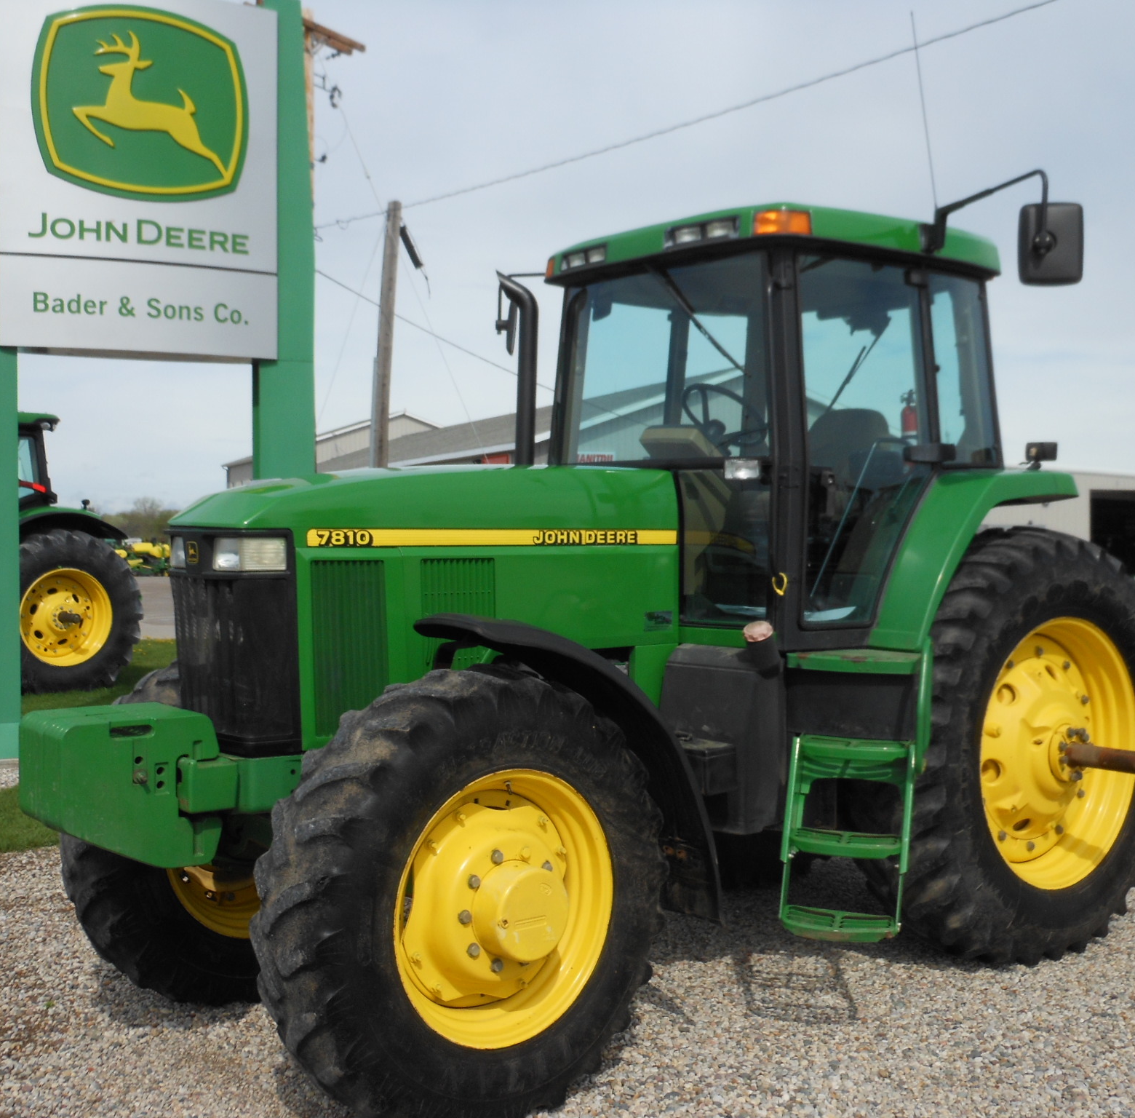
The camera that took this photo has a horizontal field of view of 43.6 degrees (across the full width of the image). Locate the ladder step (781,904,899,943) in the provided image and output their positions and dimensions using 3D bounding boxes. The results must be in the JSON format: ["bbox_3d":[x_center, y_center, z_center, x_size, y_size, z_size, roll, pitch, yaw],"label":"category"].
[{"bbox_3d":[0.951,1.270,4.960,0.400,0.050,0.210,0,1,21],"label":"ladder step"}]

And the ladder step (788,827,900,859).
[{"bbox_3d":[0.989,1.006,5.040,0.385,0.050,0.200,0,1,21],"label":"ladder step"}]

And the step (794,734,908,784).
[{"bbox_3d":[1.022,0.711,5.120,0.385,0.110,0.210,0,1,21],"label":"step"}]

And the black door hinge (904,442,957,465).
[{"bbox_3d":[1.462,-0.423,5.718,0.262,0.073,0.060,-1,1,-37],"label":"black door hinge"}]

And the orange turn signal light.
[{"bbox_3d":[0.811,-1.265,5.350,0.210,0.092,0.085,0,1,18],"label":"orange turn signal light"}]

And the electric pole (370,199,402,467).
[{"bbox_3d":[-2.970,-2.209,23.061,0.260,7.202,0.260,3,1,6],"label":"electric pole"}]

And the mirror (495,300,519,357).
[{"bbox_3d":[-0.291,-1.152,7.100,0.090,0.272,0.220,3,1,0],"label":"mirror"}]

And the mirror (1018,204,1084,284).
[{"bbox_3d":[1.675,-1.089,4.920,0.222,0.275,0.090,0,1,15],"label":"mirror"}]

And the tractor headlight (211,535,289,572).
[{"bbox_3d":[-0.998,-0.017,4.470,0.140,0.110,0.250,-1,1,-37],"label":"tractor headlight"}]

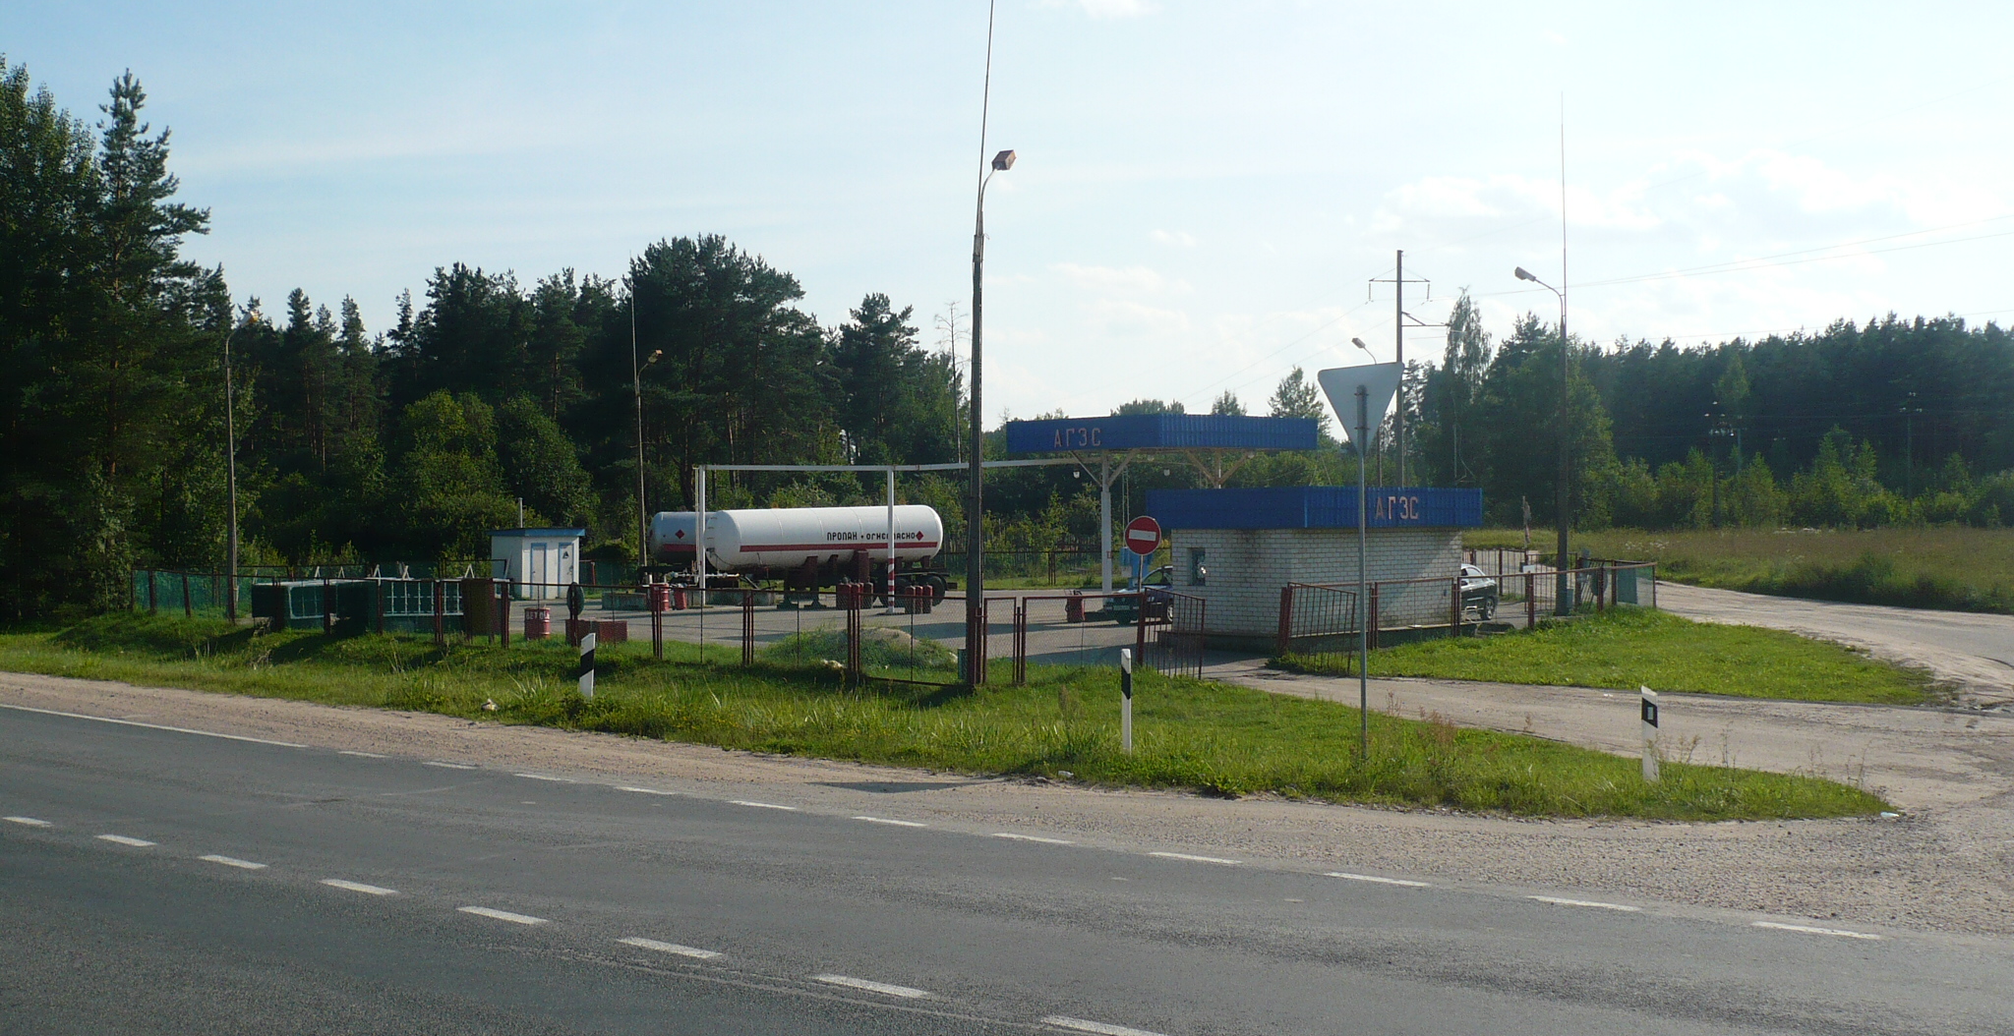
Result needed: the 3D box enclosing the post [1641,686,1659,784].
[{"bbox_3d":[5.623,1.898,17.800,0.130,0.860,0.070,0,0,18],"label":"post"}]

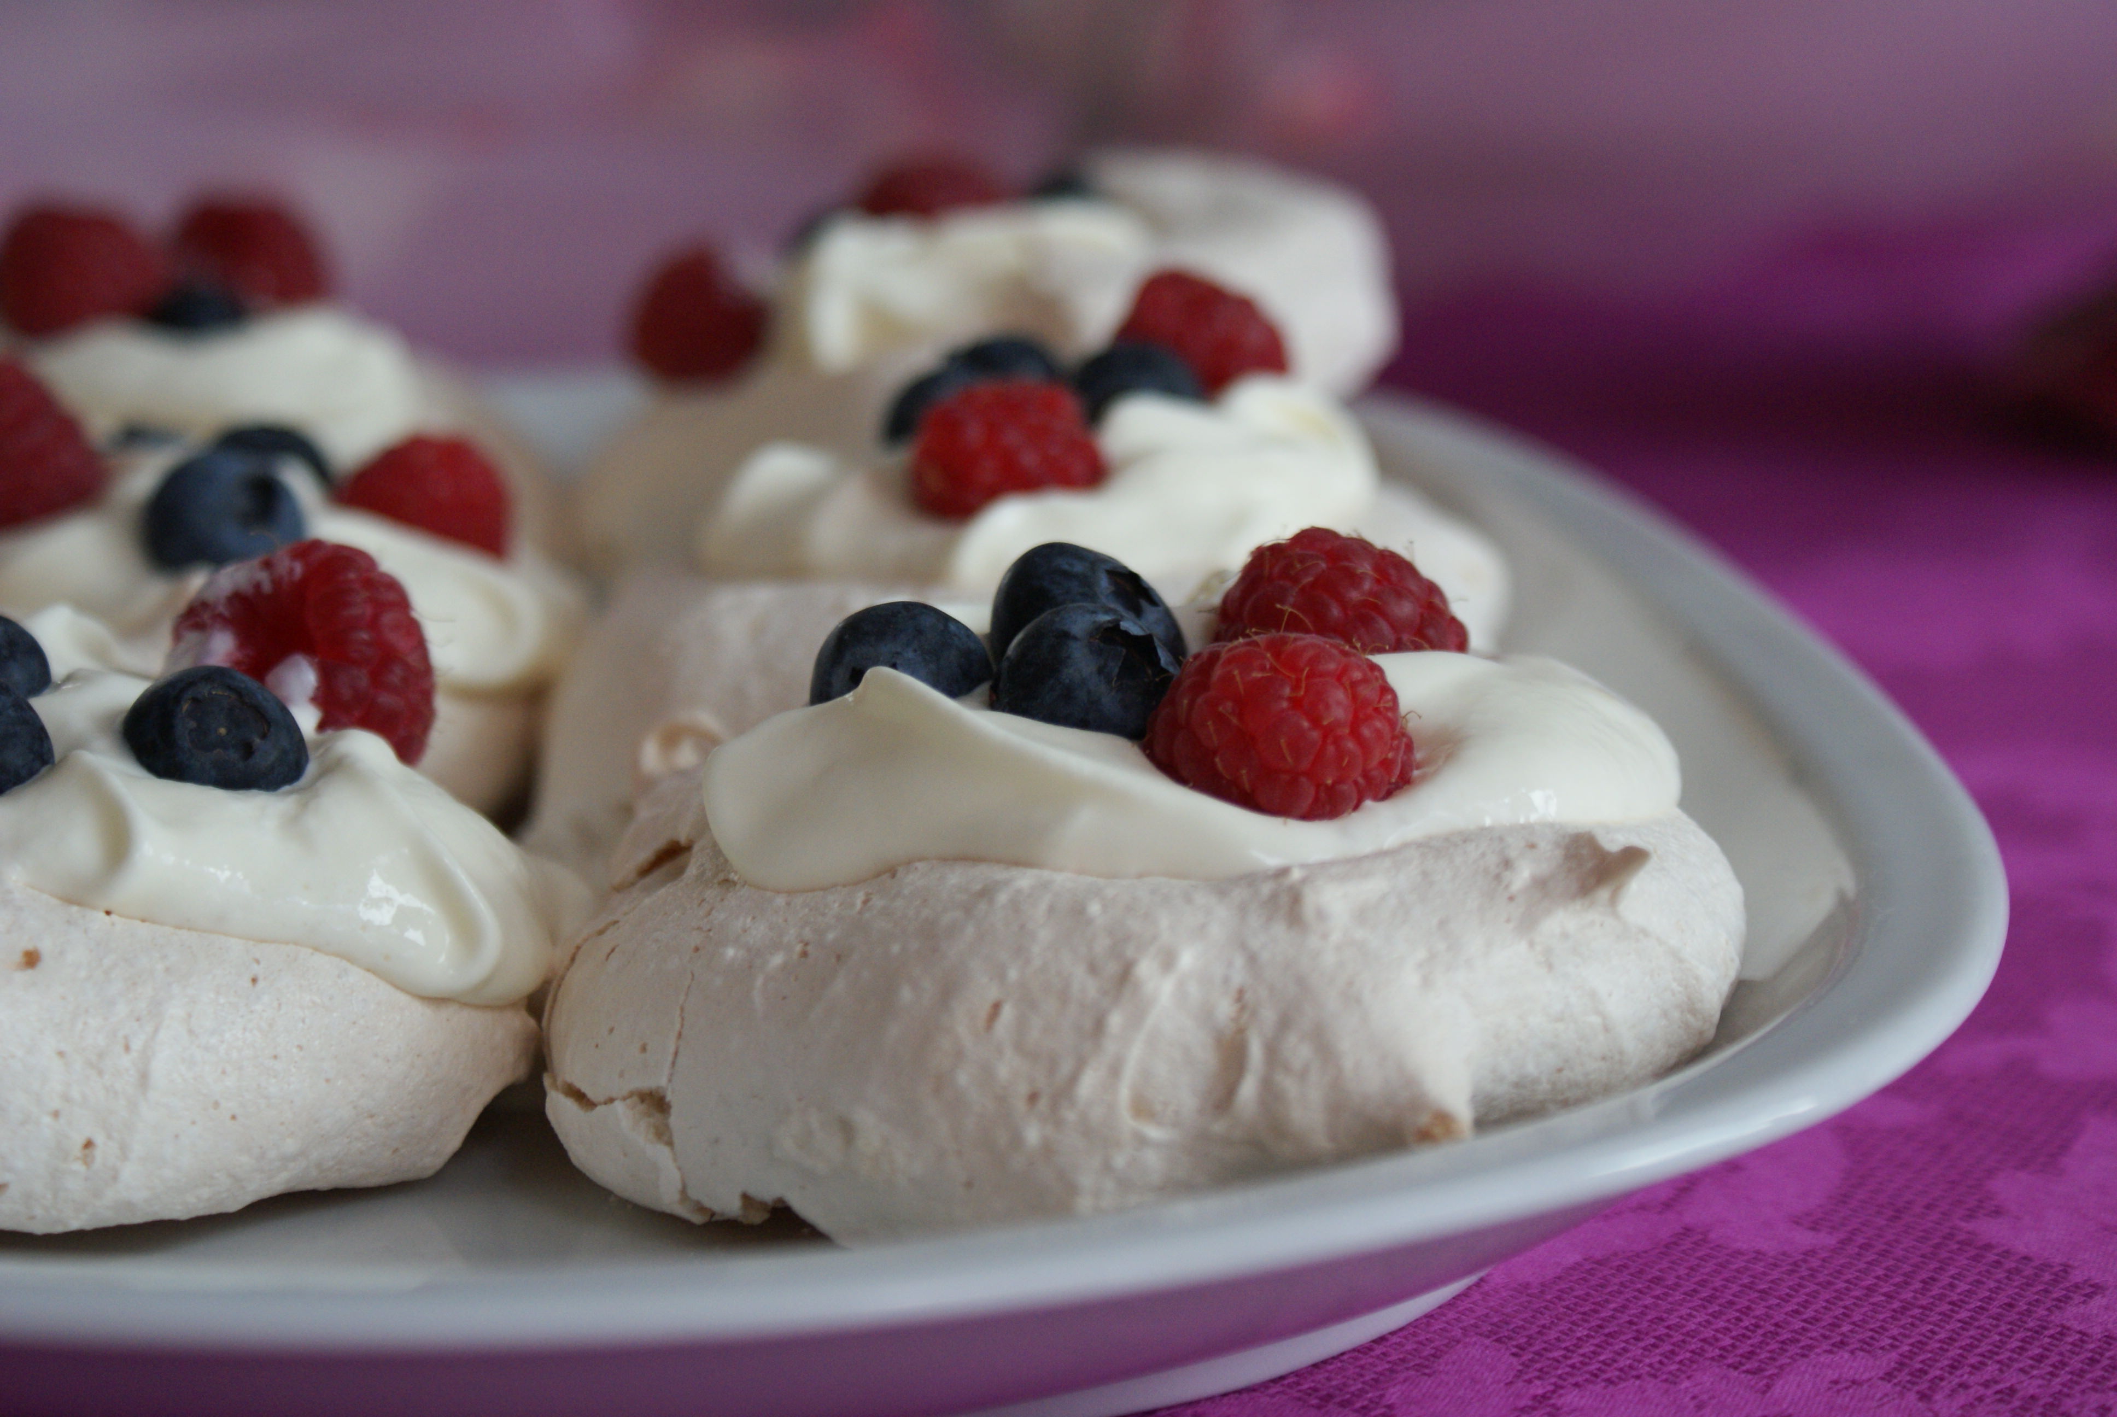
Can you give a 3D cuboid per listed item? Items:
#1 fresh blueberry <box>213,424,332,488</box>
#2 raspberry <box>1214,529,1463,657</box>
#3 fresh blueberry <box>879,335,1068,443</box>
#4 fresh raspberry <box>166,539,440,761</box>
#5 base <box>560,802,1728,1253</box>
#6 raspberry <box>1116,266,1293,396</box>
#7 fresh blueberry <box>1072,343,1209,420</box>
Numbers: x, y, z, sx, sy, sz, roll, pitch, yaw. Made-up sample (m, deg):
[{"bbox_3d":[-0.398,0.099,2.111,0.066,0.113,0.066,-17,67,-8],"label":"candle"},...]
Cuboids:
[{"bbox_3d":[-0.084,-0.024,0.470,0.014,0.013,0.014,0,15,0],"label":"fresh blueberry"},{"bbox_3d":[0.024,-0.008,0.367,0.021,0.017,0.019,0,15,0],"label":"raspberry"},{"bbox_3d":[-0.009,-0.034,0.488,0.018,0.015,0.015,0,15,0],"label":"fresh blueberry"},{"bbox_3d":[-0.063,-0.004,0.368,0.021,0.019,0.020,0,15,0],"label":"fresh raspberry"},{"bbox_3d":[0.007,0.016,0.360,0.098,0.029,0.090,0,15,0],"label":"base"},{"bbox_3d":[0.016,-0.042,0.500,0.020,0.017,0.019,0,15,0],"label":"raspberry"},{"bbox_3d":[0.009,-0.034,0.485,0.015,0.014,0.015,0,15,0],"label":"fresh blueberry"}]

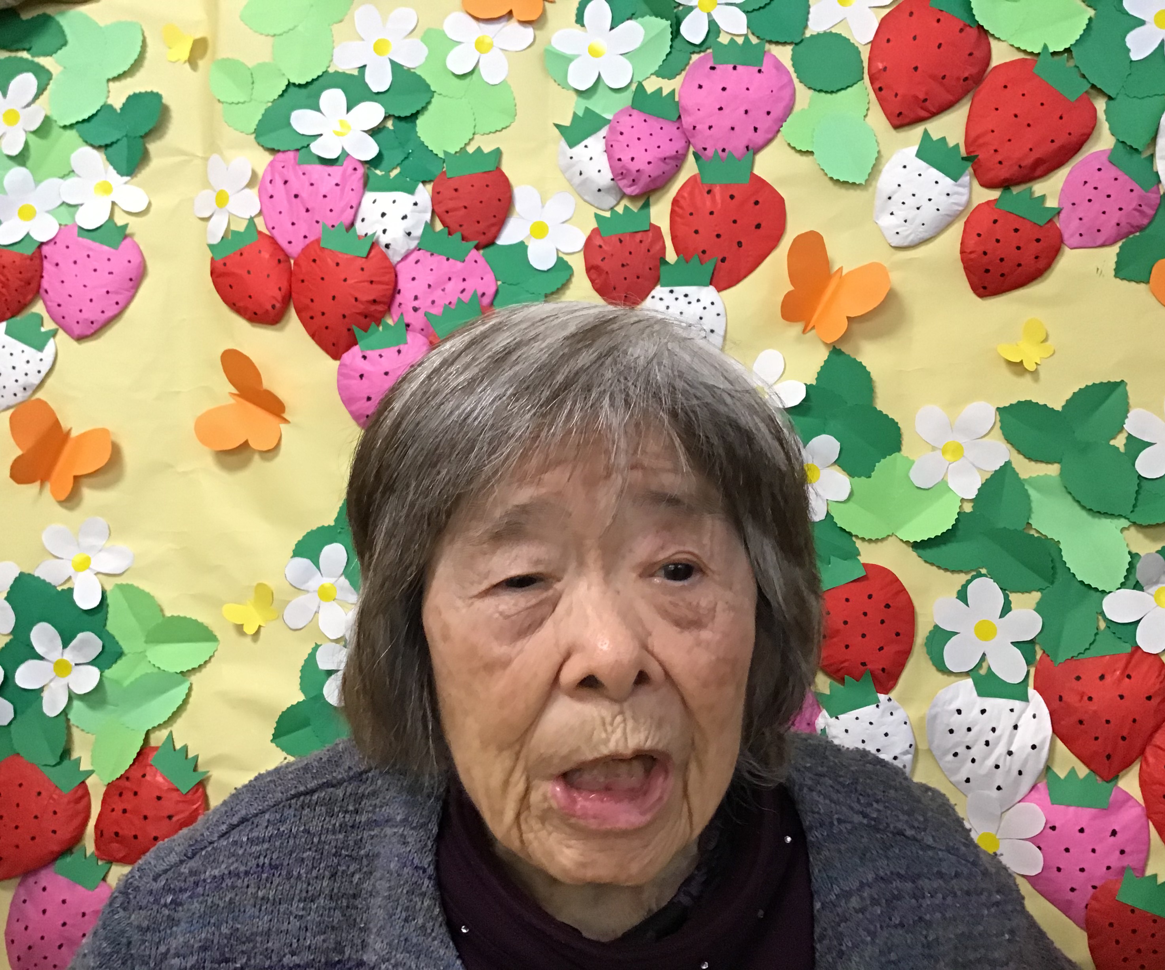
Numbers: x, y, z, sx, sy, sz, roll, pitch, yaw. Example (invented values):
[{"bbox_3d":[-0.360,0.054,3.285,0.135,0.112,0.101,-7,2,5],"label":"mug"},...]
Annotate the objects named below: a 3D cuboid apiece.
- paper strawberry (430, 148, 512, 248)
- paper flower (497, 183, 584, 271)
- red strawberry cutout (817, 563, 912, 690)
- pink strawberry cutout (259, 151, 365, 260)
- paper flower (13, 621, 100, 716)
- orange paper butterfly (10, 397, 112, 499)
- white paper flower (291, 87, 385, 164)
[{"bbox_3d":[-0.087,-0.224,0.907,0.065,0.084,0.020,-8,-10,8],"label":"paper strawberry"},{"bbox_3d":[-0.034,-0.202,0.910,0.073,0.070,0.010,-1,-8,9],"label":"paper flower"},{"bbox_3d":[0.191,0.098,0.810,0.082,0.096,0.022,-17,-11,6],"label":"red strawberry cutout"},{"bbox_3d":[-0.234,-0.243,0.999,0.092,0.101,0.023,-3,-14,10],"label":"pink strawberry cutout"},{"bbox_3d":[-0.427,0.150,0.943,0.075,0.077,0.015,-3,-14,10],"label":"paper flower"},{"bbox_3d":[-0.420,-0.029,0.920,0.089,0.071,0.030,22,-5,12],"label":"orange paper butterfly"},{"bbox_3d":[-0.197,-0.290,0.935,0.080,0.068,0.014,-1,-9,9],"label":"white paper flower"}]

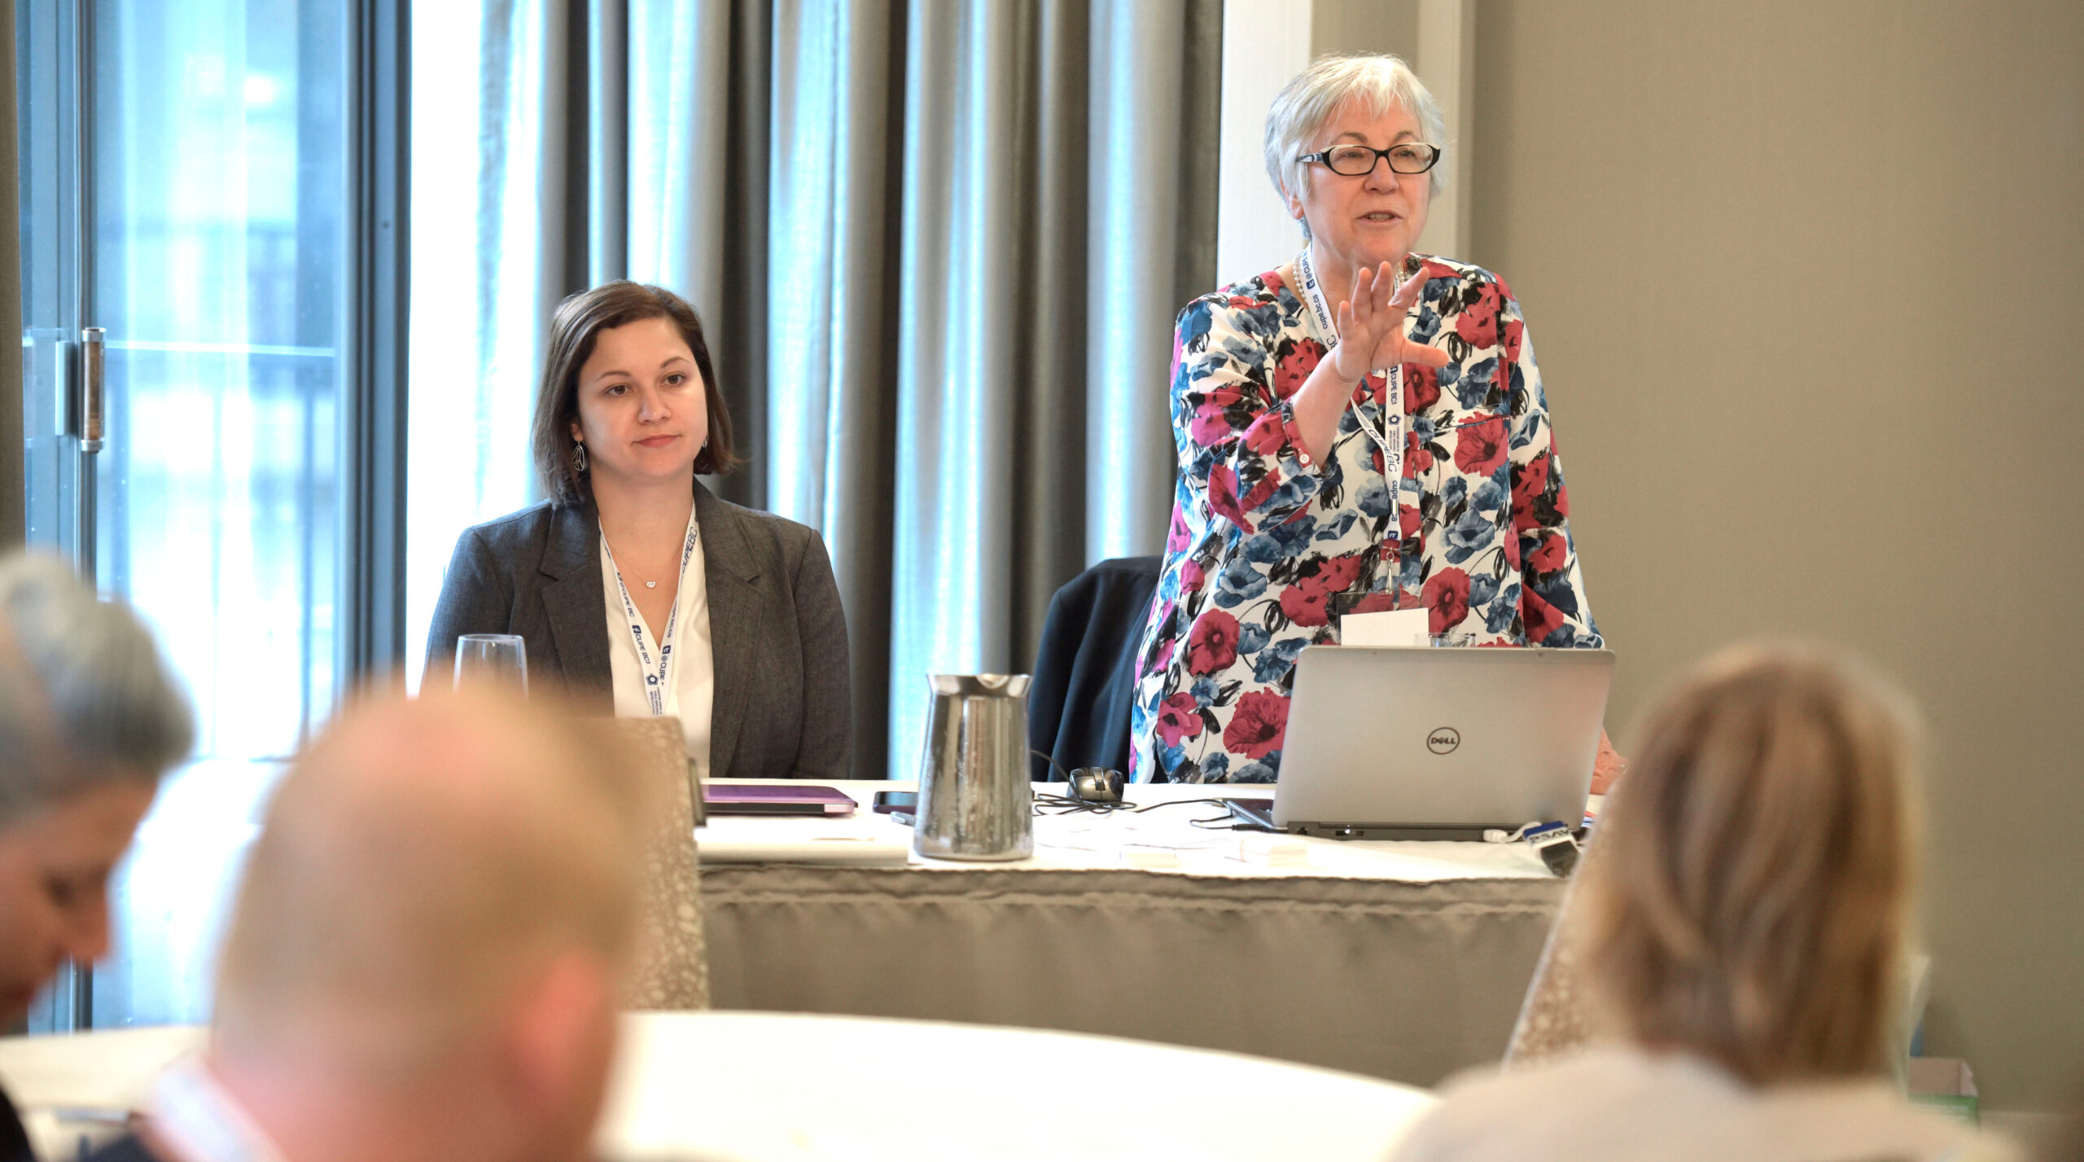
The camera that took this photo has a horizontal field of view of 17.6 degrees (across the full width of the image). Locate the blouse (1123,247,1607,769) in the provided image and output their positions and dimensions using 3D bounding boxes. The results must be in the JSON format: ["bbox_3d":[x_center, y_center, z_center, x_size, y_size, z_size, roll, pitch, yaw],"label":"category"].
[{"bbox_3d":[0.370,-0.035,7.734,0.510,0.680,0.360,0,5,-9],"label":"blouse"}]

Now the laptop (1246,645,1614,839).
[{"bbox_3d":[0.394,0.161,7.085,0.340,0.216,0.326,0,5,-11],"label":"laptop"}]

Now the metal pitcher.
[{"bbox_3d":[-0.073,0.189,6.876,0.121,0.178,0.157,-1,5,-22],"label":"metal pitcher"}]

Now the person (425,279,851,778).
[{"bbox_3d":[-0.453,0.317,7.524,0.500,1.288,0.780,1,5,-6],"label":"person"}]

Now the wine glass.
[{"bbox_3d":[-0.579,0.158,7.050,0.083,0.190,0.083,1,5,0],"label":"wine glass"}]

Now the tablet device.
[{"bbox_3d":[-0.330,0.233,7.248,0.245,0.016,0.172,1,5,-7],"label":"tablet device"}]

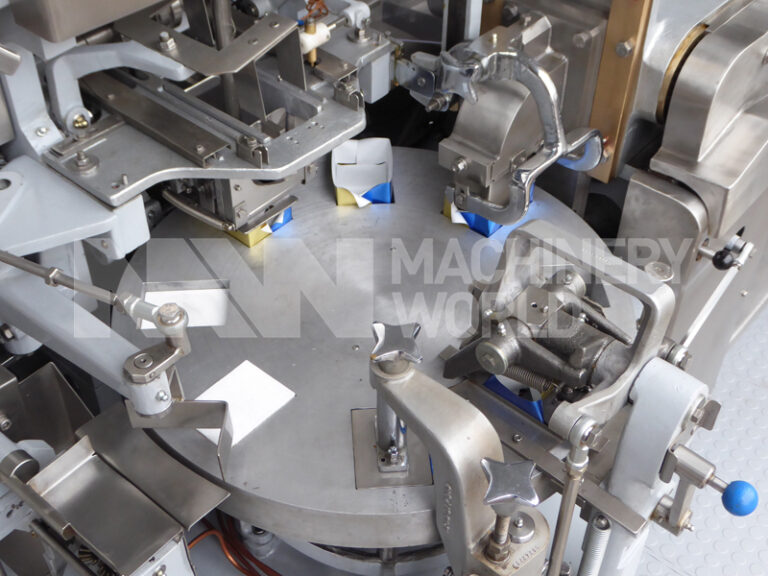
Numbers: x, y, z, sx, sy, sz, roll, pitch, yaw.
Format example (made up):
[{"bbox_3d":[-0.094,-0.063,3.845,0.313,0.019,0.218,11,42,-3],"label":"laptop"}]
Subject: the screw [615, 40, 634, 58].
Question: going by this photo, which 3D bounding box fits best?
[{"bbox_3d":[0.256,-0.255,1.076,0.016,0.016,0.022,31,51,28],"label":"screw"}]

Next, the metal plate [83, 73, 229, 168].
[{"bbox_3d":[-0.259,-0.189,1.129,0.221,0.012,0.036,31,51,28],"label":"metal plate"}]

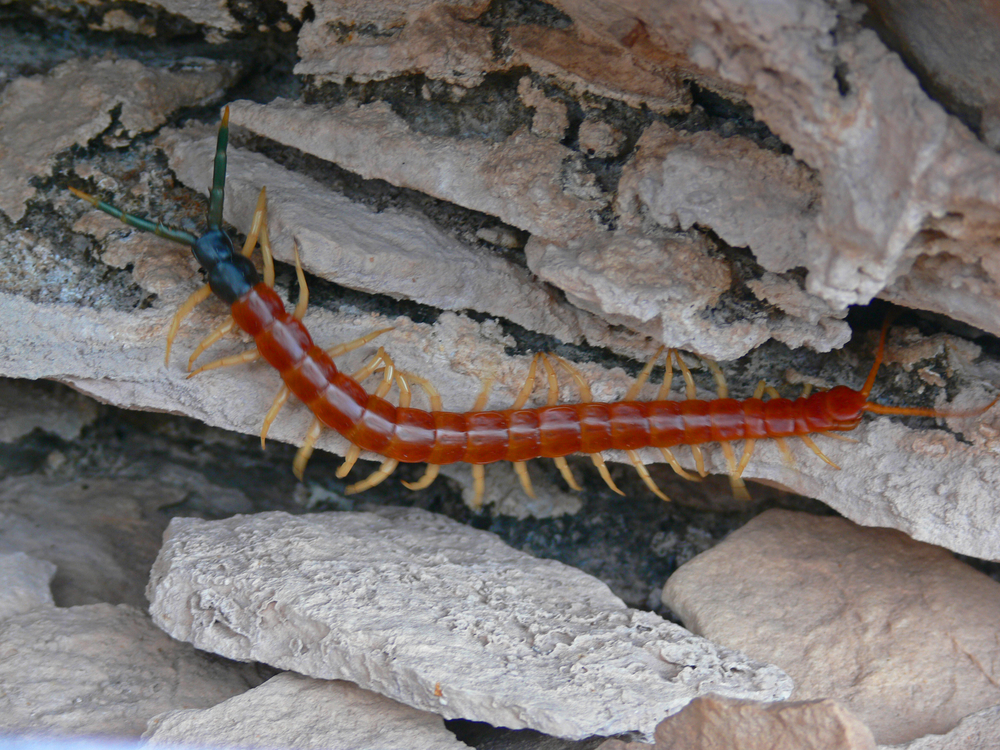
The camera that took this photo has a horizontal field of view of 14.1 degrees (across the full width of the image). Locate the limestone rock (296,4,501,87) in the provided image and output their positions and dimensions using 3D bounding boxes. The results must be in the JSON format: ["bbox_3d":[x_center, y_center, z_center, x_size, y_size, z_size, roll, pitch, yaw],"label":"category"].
[{"bbox_3d":[-0.023,-0.073,0.900,0.045,0.018,0.027,0,15,0],"label":"limestone rock"}]

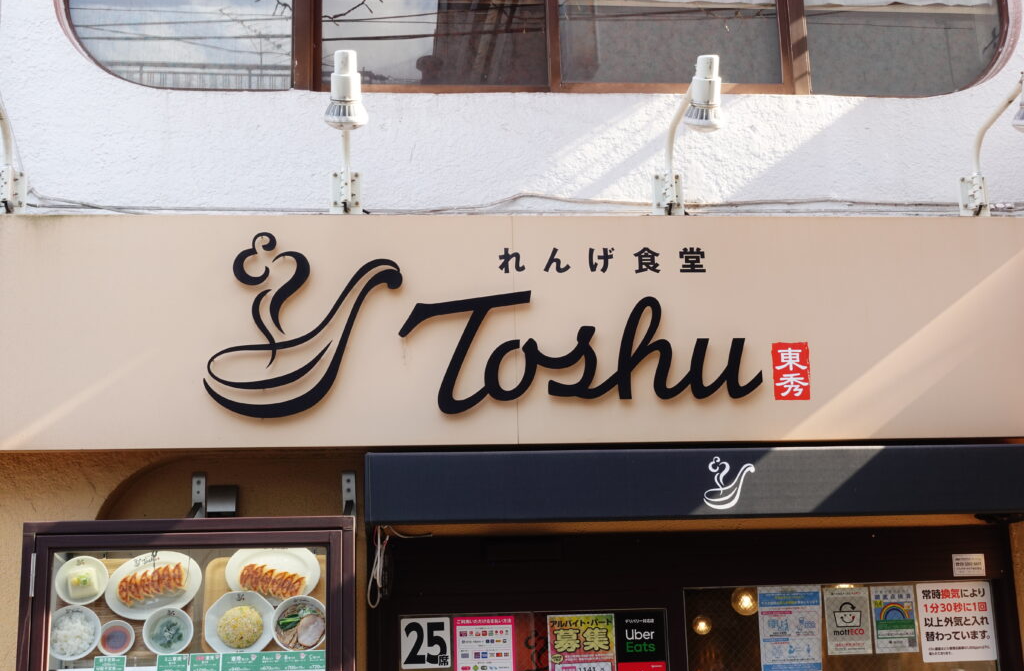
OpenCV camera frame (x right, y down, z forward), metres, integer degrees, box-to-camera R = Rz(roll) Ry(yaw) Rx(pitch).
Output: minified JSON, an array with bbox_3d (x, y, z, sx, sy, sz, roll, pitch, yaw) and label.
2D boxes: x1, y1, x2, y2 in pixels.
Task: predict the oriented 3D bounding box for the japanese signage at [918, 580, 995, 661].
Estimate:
[{"bbox_3d":[1.425,0.916,4.457,0.242,0.245,0.010,0,-13,-5],"label":"japanese signage"}]

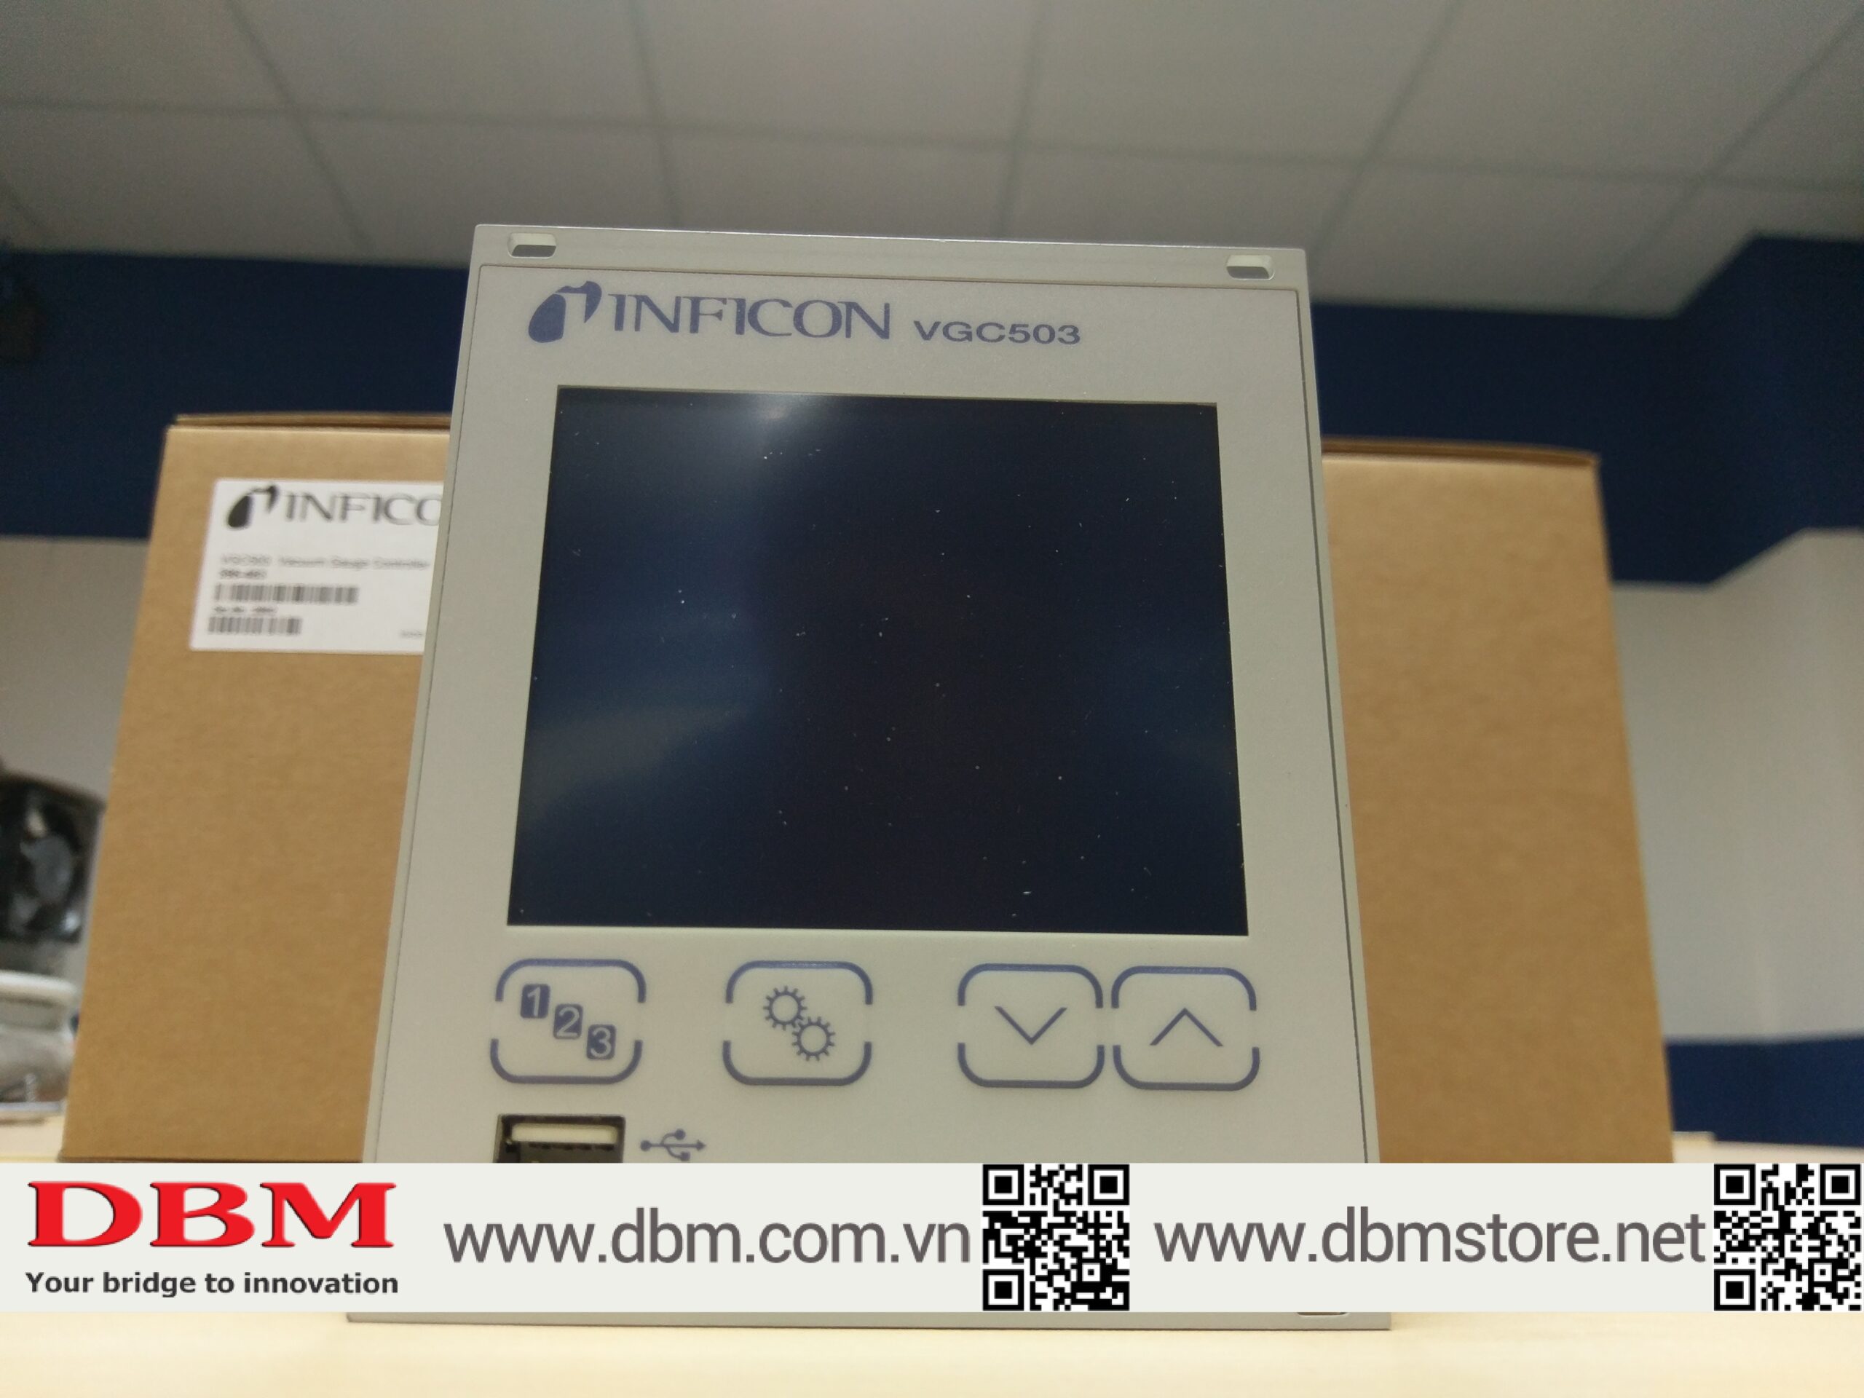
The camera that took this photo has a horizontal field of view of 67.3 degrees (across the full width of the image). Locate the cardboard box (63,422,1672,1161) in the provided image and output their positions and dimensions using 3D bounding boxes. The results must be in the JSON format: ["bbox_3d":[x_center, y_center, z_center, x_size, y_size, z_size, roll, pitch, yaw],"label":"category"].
[{"bbox_3d":[-0.016,0.055,0.505,0.400,0.195,0.280,1,-14,-2],"label":"cardboard box"}]

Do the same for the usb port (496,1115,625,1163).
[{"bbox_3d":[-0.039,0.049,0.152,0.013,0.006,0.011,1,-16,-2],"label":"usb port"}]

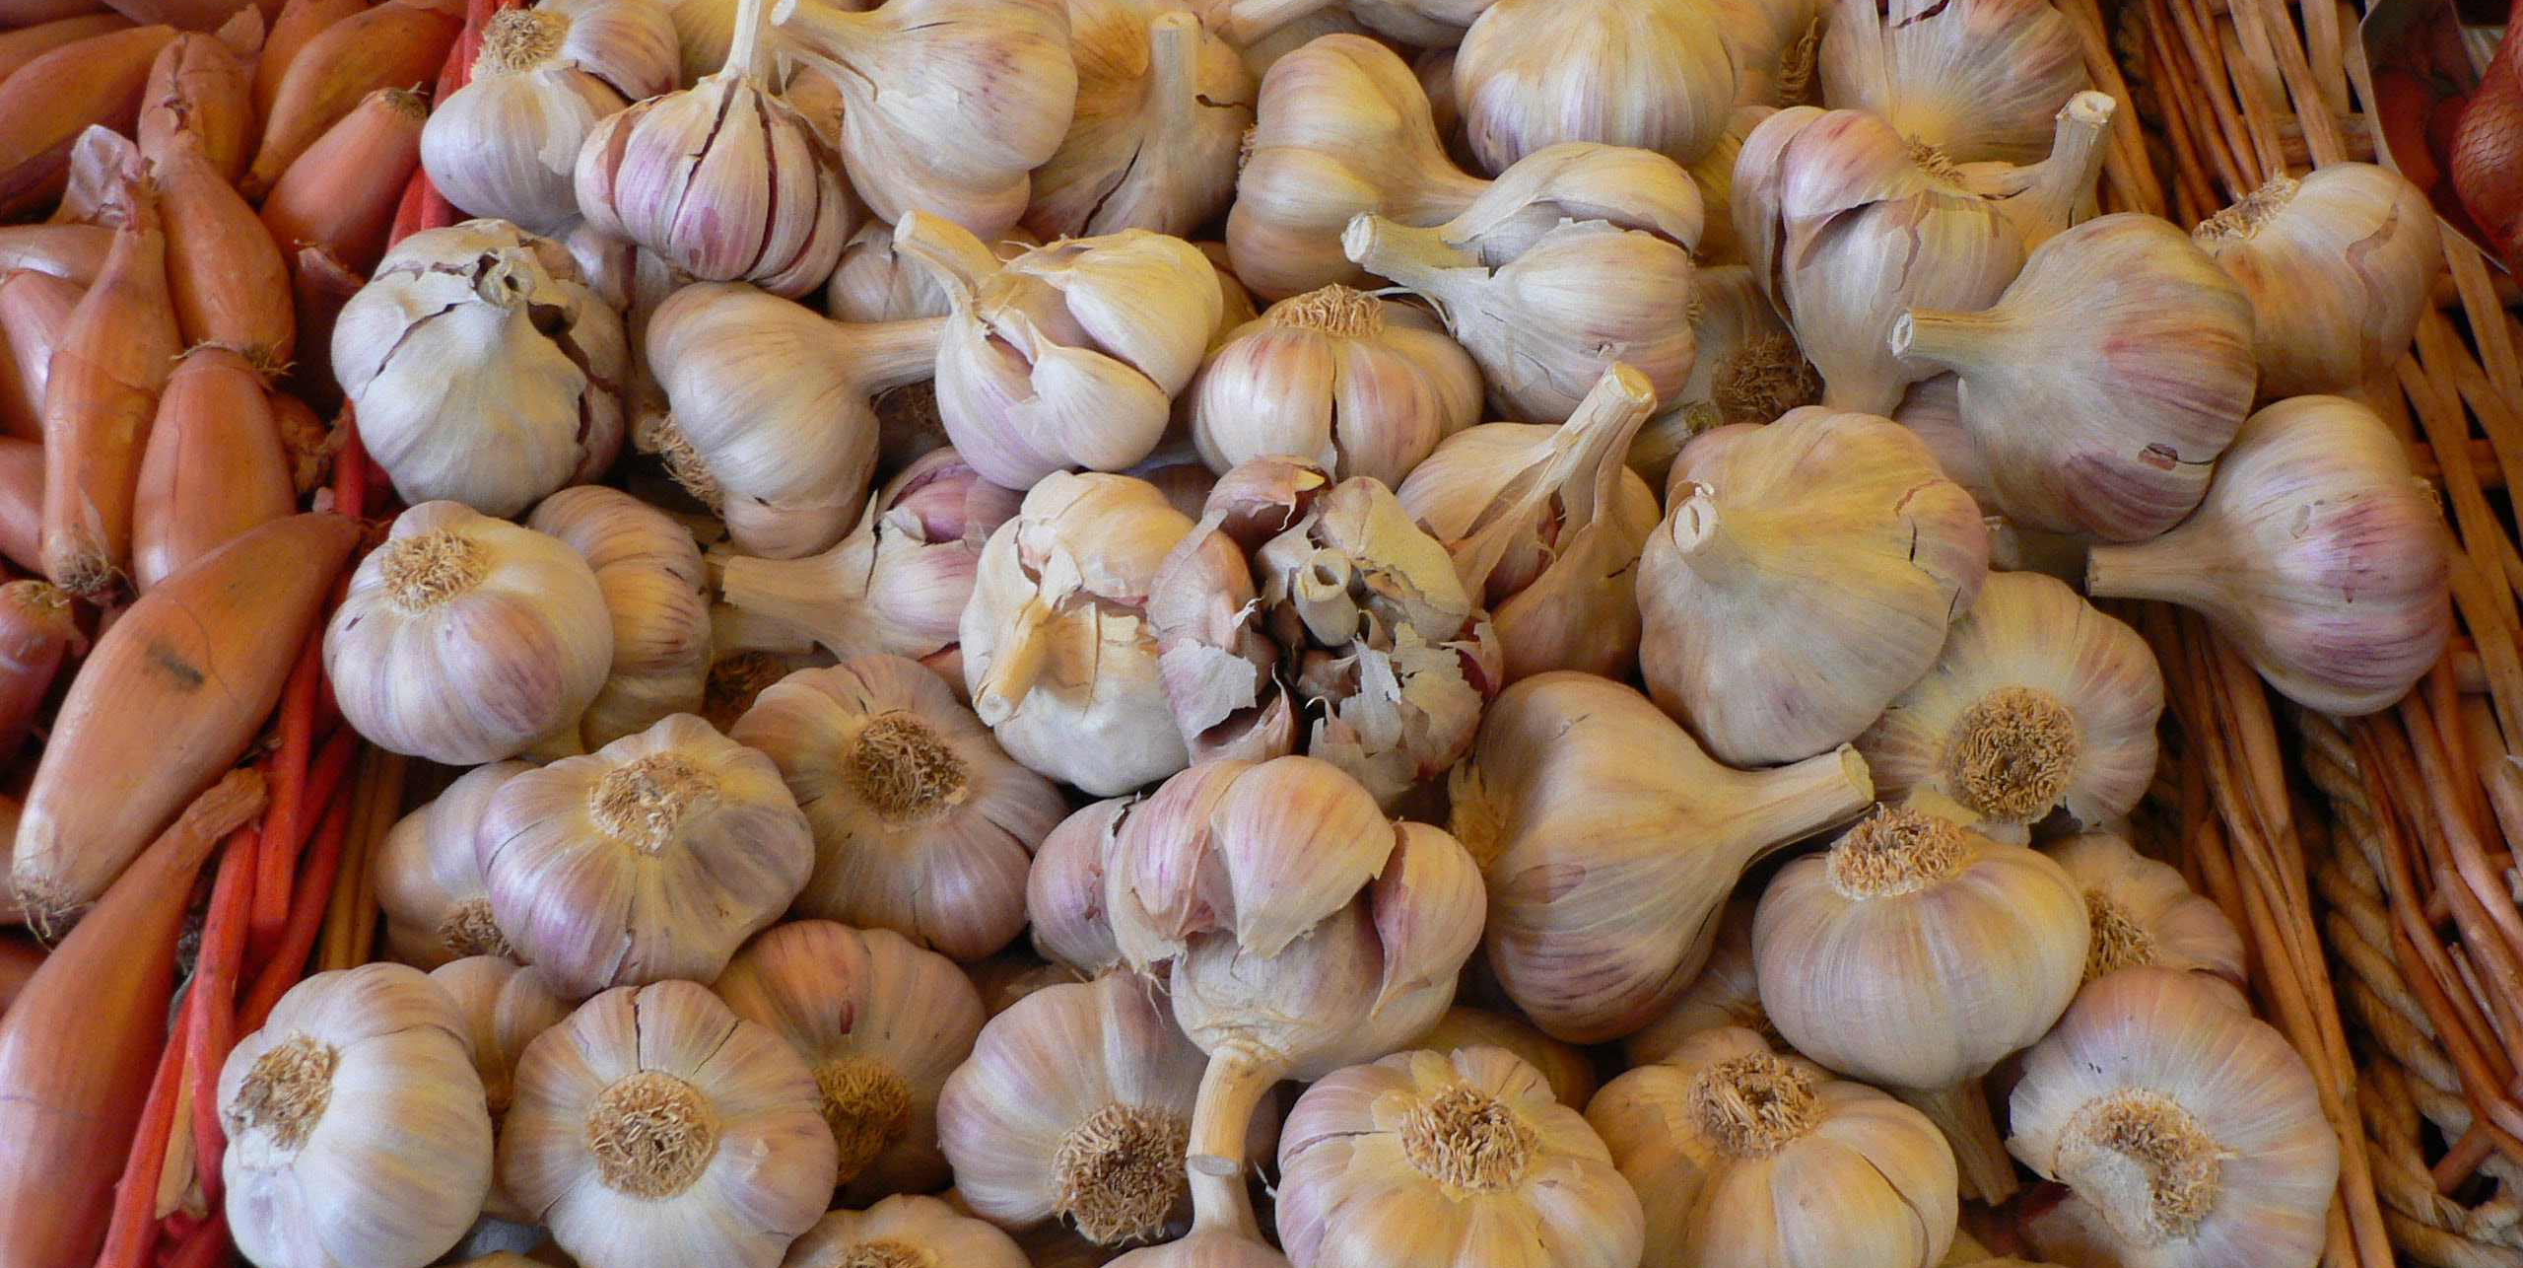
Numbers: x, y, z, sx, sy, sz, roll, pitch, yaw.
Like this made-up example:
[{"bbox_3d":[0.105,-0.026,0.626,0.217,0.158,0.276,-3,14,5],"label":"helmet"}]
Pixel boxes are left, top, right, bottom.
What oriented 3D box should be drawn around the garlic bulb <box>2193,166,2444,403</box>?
[{"bbox_3d":[0.235,-0.073,0.585,0.063,0.059,0.063,-23,22,44],"label":"garlic bulb"}]

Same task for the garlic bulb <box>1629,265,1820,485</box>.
[{"bbox_3d":[0.102,-0.059,0.597,0.055,0.055,0.057,0,8,-8],"label":"garlic bulb"}]

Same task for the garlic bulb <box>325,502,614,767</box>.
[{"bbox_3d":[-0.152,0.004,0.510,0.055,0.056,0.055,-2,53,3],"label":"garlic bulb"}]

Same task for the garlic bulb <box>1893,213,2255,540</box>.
[{"bbox_3d":[0.161,-0.053,0.526,0.074,0.064,0.064,8,87,-18],"label":"garlic bulb"}]

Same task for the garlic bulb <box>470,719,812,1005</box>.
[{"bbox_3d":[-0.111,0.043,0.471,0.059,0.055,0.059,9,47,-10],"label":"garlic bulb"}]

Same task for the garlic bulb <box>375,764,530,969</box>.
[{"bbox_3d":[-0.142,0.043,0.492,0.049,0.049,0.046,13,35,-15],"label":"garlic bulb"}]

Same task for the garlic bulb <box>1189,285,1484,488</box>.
[{"bbox_3d":[0.015,-0.040,0.523,0.058,0.055,0.058,0,30,2],"label":"garlic bulb"}]

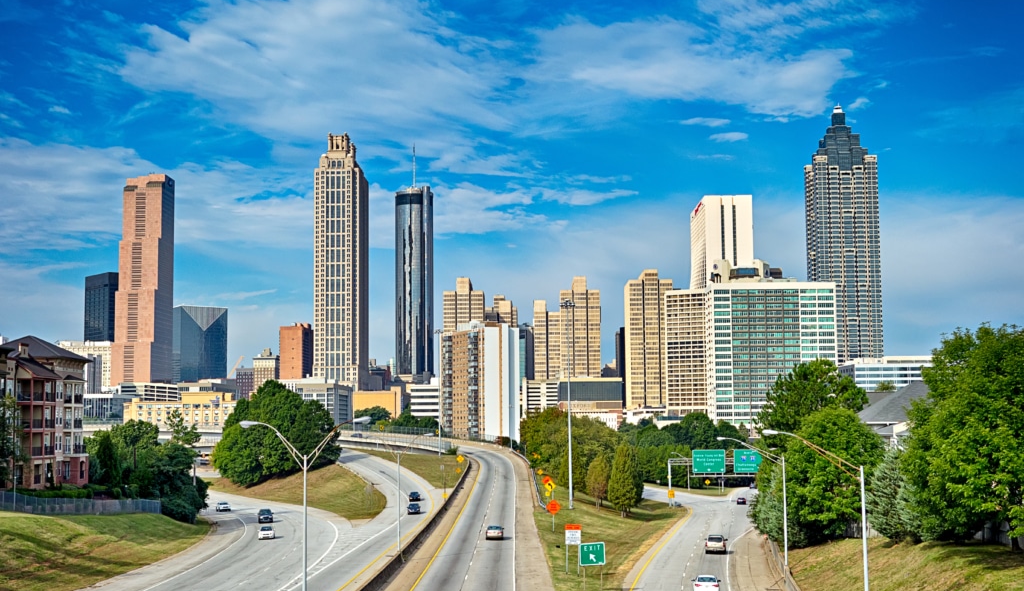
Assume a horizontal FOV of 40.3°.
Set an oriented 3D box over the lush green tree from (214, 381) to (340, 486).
[{"bbox_3d":[-46.048,27.059,273.714,24.745,20.716,22.270,-1,-6,0],"label":"lush green tree"}]

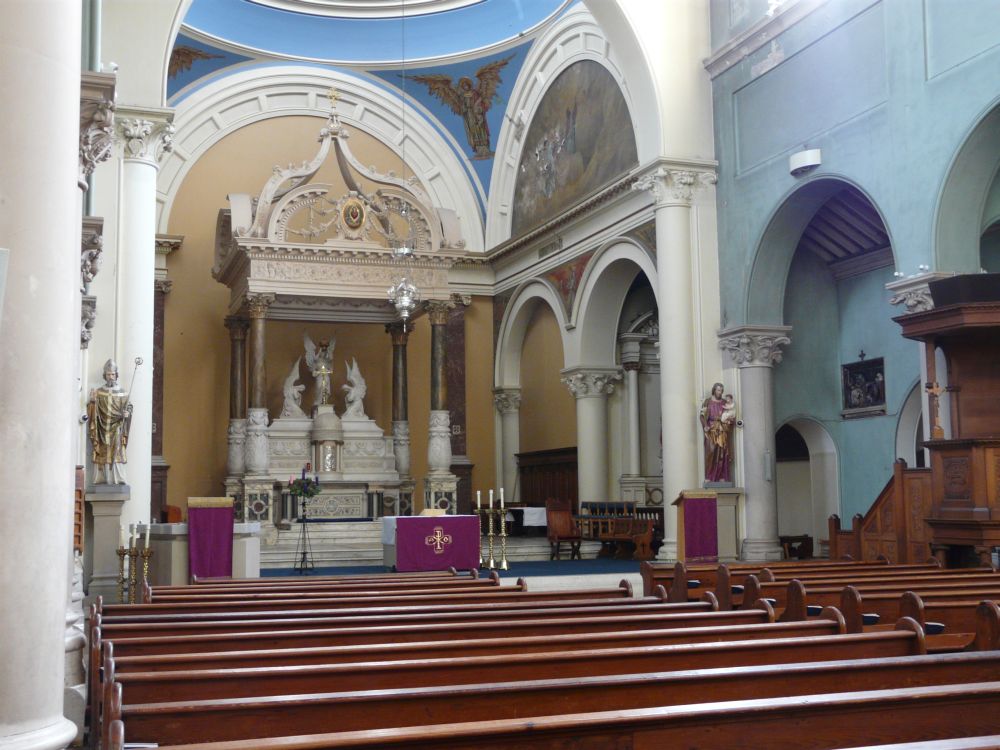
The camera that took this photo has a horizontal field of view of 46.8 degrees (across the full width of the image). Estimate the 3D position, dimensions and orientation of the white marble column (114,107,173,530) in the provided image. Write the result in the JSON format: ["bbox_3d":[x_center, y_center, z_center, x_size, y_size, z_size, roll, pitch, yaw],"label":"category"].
[{"bbox_3d":[-5.986,-0.542,18.990,1.000,7.640,1.000,2,-6,-19],"label":"white marble column"}]

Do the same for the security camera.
[{"bbox_3d":[5.126,-3.578,19.538,0.270,0.310,0.500,2,-6,-19],"label":"security camera"}]

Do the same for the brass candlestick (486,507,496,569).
[{"bbox_3d":[-0.129,2.828,20.001,0.190,1.060,0.190,2,-6,-19],"label":"brass candlestick"}]

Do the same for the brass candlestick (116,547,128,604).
[{"bbox_3d":[-5.216,2.902,15.969,0.190,1.060,0.190,2,-6,-19],"label":"brass candlestick"}]

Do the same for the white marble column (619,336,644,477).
[{"bbox_3d":[3.222,0.750,27.788,0.450,3.300,0.450,2,-6,-19],"label":"white marble column"}]

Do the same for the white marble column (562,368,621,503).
[{"bbox_3d":[2.173,1.697,27.284,1.020,3.650,1.020,2,-6,-19],"label":"white marble column"}]

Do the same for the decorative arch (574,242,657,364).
[{"bbox_3d":[2.845,-1.703,25.453,0.800,2.700,5.100,2,-6,-19],"label":"decorative arch"}]

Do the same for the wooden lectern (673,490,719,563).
[{"bbox_3d":[3.625,2.827,21.454,0.700,1.300,0.460,2,-6,-19],"label":"wooden lectern"}]

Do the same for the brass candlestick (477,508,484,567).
[{"bbox_3d":[-0.339,2.908,20.718,0.190,1.050,0.190,0,-6,0],"label":"brass candlestick"}]

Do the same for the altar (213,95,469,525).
[{"bbox_3d":[-4.085,-1.863,28.477,5.300,10.660,5.300,2,-6,-19],"label":"altar"}]

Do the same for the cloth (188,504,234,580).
[{"bbox_3d":[-4.218,2.477,16.897,0.650,1.060,0.070,2,-6,-19],"label":"cloth"}]

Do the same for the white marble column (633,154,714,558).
[{"bbox_3d":[3.478,-0.322,22.672,1.080,7.800,1.080,2,-6,-19],"label":"white marble column"}]

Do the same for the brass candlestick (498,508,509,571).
[{"bbox_3d":[0.044,2.829,19.830,0.170,1.030,0.170,2,-6,-19],"label":"brass candlestick"}]

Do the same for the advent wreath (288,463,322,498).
[{"bbox_3d":[-3.358,1.851,19.981,0.570,0.540,0.570,2,-6,-19],"label":"advent wreath"}]

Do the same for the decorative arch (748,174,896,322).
[{"bbox_3d":[5.579,-2.239,19.589,0.800,2.170,4.300,2,-6,-19],"label":"decorative arch"}]

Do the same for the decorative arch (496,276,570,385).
[{"bbox_3d":[1.106,-1.209,30.594,0.800,2.700,5.400,2,-6,-19],"label":"decorative arch"}]

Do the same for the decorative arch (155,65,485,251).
[{"bbox_3d":[-5.102,-5.893,31.383,9.900,4.950,0.500,2,-6,-19],"label":"decorative arch"}]

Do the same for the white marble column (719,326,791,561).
[{"bbox_3d":[4.965,1.345,22.325,1.020,4.400,1.020,2,-6,-19],"label":"white marble column"}]

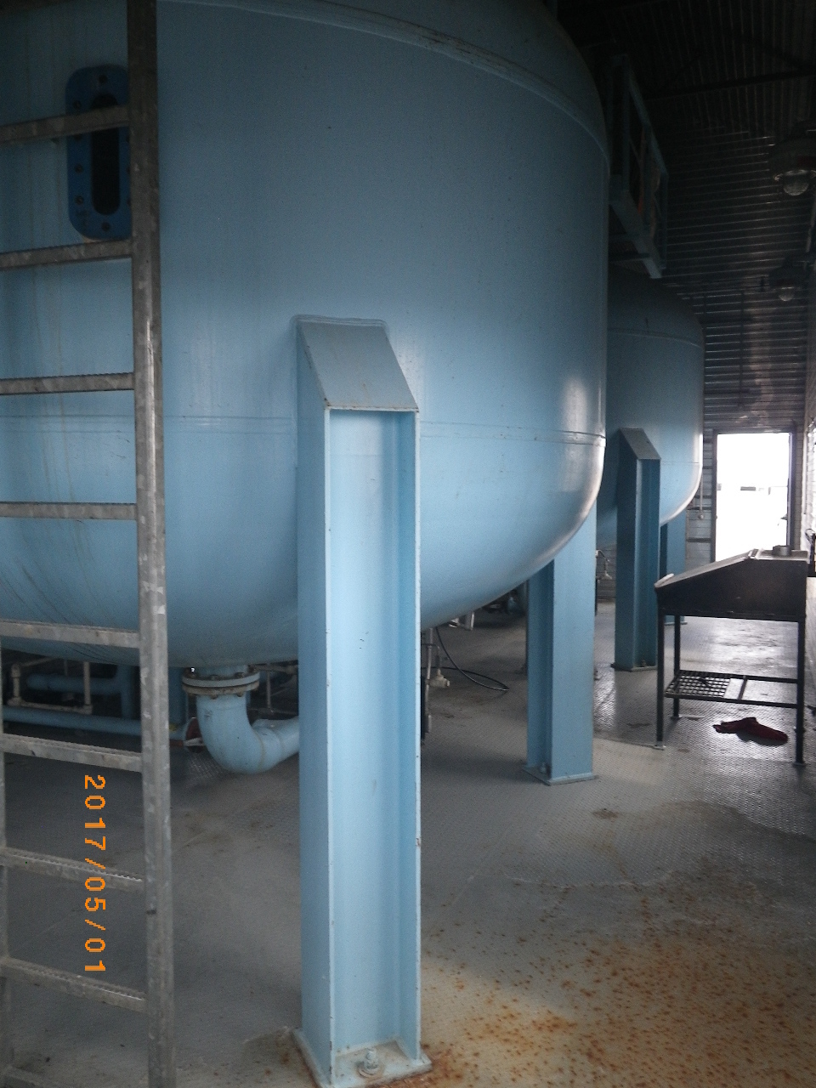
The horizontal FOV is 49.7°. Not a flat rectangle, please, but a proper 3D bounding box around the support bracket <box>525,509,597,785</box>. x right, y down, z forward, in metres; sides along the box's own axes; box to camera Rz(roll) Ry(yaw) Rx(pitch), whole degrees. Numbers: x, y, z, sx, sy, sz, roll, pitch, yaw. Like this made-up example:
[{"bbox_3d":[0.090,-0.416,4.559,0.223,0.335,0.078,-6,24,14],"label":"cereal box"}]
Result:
[{"bbox_3d":[0.814,0.233,4.668,0.277,1.994,0.277,-2,4,-23],"label":"support bracket"}]

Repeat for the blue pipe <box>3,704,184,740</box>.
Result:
[{"bbox_3d":[-2.012,1.086,5.378,1.421,0.091,0.091,2,4,22],"label":"blue pipe"}]

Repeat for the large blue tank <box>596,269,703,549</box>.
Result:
[{"bbox_3d":[1.246,-1.359,8.905,3.318,3.010,3.318,2,4,22],"label":"large blue tank"}]

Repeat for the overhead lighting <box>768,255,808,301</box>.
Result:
[{"bbox_3d":[3.833,-2.678,8.874,0.376,0.449,0.366,2,4,22],"label":"overhead lighting"}]

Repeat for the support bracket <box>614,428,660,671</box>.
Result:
[{"bbox_3d":[1.929,0.036,7.373,0.277,1.994,0.277,-2,4,-23],"label":"support bracket"}]

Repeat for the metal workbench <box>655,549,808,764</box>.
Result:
[{"bbox_3d":[1.949,0.620,5.314,0.820,1.129,0.763,2,4,22],"label":"metal workbench"}]

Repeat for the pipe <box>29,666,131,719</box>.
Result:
[{"bbox_3d":[-2.048,0.882,5.514,0.868,0.360,0.125,2,4,22],"label":"pipe"}]

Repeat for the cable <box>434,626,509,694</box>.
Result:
[{"bbox_3d":[0.439,0.821,6.870,0.648,0.522,0.648,0,4,0],"label":"cable"}]

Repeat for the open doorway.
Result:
[{"bbox_3d":[4.260,-0.290,10.911,0.857,2.132,0.146,2,4,22],"label":"open doorway"}]

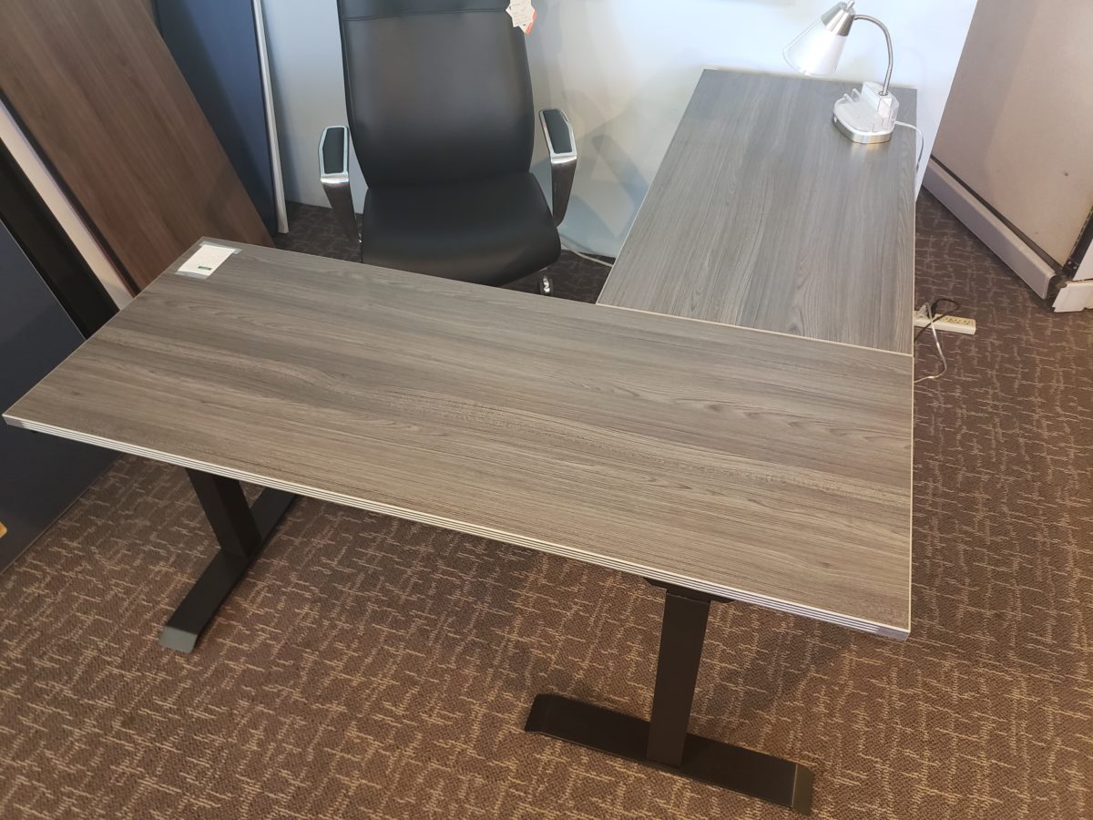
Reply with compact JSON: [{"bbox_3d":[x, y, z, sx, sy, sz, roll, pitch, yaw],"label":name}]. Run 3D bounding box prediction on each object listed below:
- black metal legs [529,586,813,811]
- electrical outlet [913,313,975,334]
[{"bbox_3d":[0.238,0.458,1.473,0.591,0.709,0.088,11,45,14],"label":"black metal legs"},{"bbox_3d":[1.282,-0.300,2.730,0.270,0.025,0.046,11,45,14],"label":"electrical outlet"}]

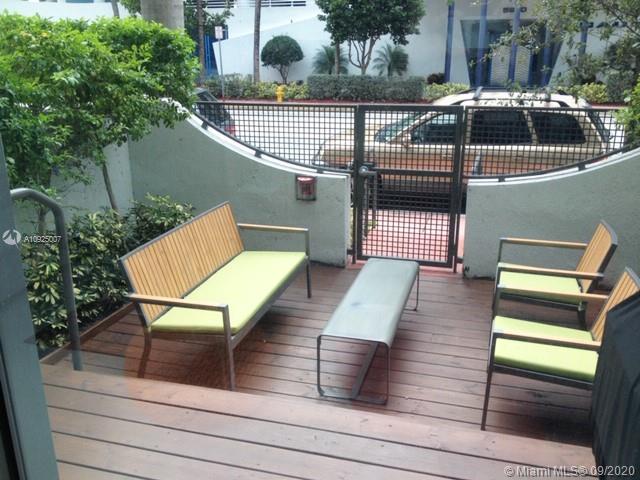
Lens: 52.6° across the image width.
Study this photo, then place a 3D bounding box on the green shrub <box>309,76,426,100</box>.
[{"bbox_3d":[1.925,-6.143,25.774,4.368,1.020,1.200,5,17,16],"label":"green shrub"}]

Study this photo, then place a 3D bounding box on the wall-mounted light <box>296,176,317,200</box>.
[{"bbox_3d":[-0.128,-0.479,5.900,0.165,0.225,0.100,5,17,16],"label":"wall-mounted light"}]

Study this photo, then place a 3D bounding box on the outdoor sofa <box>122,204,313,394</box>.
[{"bbox_3d":[-0.639,0.299,4.555,0.712,0.776,1.602,5,17,15],"label":"outdoor sofa"}]

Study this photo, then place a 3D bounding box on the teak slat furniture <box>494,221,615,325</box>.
[{"bbox_3d":[1.632,0.289,4.597,0.712,0.776,0.660,5,17,16],"label":"teak slat furniture"}]

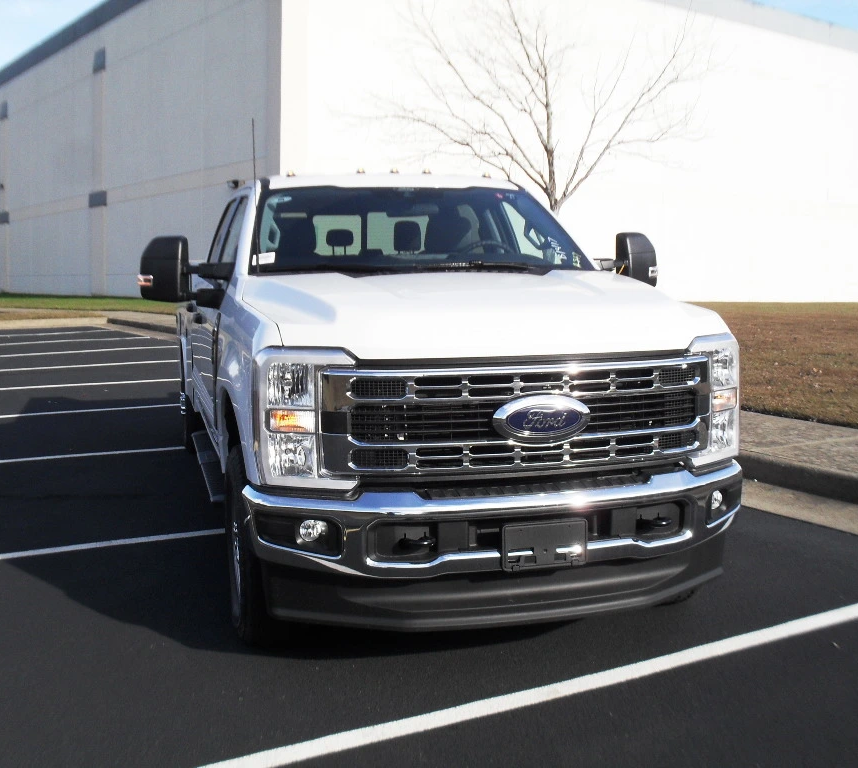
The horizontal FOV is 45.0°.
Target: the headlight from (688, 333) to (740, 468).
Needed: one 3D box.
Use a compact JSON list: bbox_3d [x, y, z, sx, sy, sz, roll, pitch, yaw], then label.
[{"bbox_3d":[1.090,0.042,3.995,0.335,0.485,0.290,-2,9,-15],"label":"headlight"}]

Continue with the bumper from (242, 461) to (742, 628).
[{"bbox_3d":[0.347,0.575,3.801,1.970,0.520,0.455,-2,9,-15],"label":"bumper"}]

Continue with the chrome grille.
[{"bbox_3d":[0.366,0.106,3.656,1.460,0.410,0.210,-2,9,-15],"label":"chrome grille"}]

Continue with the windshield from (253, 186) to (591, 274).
[{"bbox_3d":[-0.048,-0.755,5.117,1.730,0.465,0.860,-2,9,-15],"label":"windshield"}]

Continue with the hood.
[{"bbox_3d":[0.189,-0.331,4.270,1.860,0.265,1.420,-2,9,-15],"label":"hood"}]

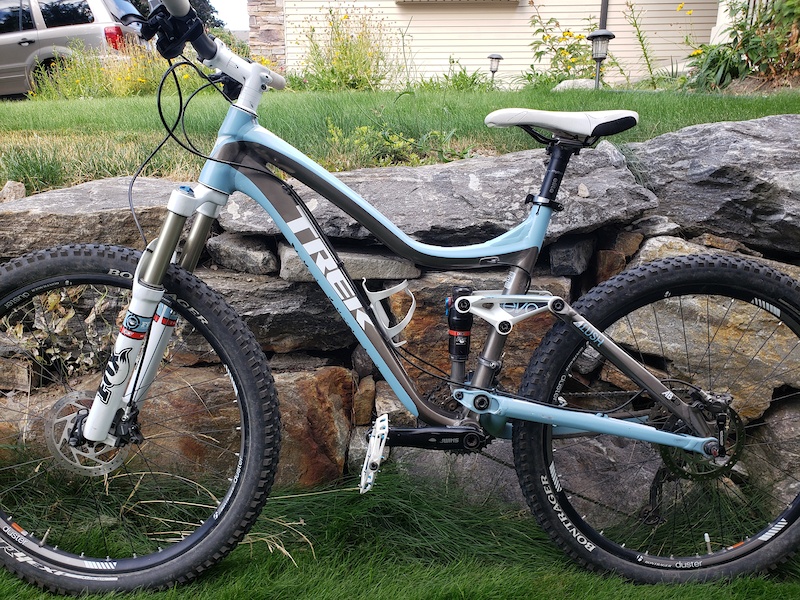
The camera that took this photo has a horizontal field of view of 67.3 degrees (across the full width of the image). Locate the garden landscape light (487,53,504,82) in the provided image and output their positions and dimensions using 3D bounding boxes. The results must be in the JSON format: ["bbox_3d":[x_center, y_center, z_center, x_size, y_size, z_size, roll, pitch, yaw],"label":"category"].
[{"bbox_3d":[0.818,-1.980,5.230,0.140,0.310,0.140,1,13,0],"label":"garden landscape light"}]

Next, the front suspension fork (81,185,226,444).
[{"bbox_3d":[-0.443,0.018,1.096,0.108,0.495,0.178,23,6,-1],"label":"front suspension fork"}]

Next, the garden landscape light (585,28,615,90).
[{"bbox_3d":[1.000,-1.204,3.020,0.140,0.310,0.140,1,13,0],"label":"garden landscape light"}]

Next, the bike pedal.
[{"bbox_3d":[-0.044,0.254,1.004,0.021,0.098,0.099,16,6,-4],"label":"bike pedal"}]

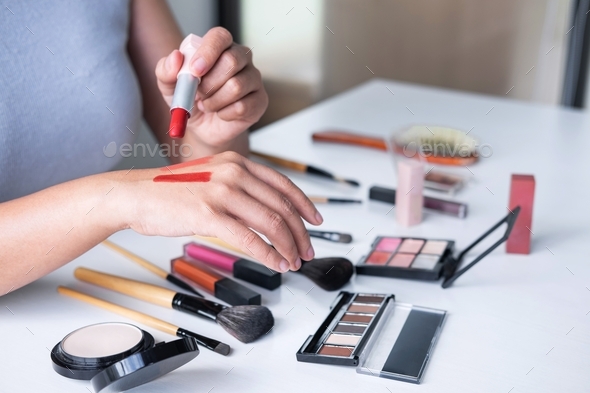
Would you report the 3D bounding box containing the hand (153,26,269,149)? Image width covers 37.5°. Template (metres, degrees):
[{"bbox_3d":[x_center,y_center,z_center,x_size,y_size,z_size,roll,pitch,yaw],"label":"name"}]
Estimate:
[{"bbox_3d":[-0.067,-0.087,0.700,0.080,0.092,0.080,-11,23,-27],"label":"hand"}]

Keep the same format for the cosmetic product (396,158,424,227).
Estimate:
[{"bbox_3d":[0.110,-0.003,0.825,0.017,0.059,0.017,-13,21,-34],"label":"cosmetic product"}]

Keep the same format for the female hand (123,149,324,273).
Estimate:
[{"bbox_3d":[-0.059,0.009,0.675,0.162,0.060,0.075,14,32,-10],"label":"female hand"}]

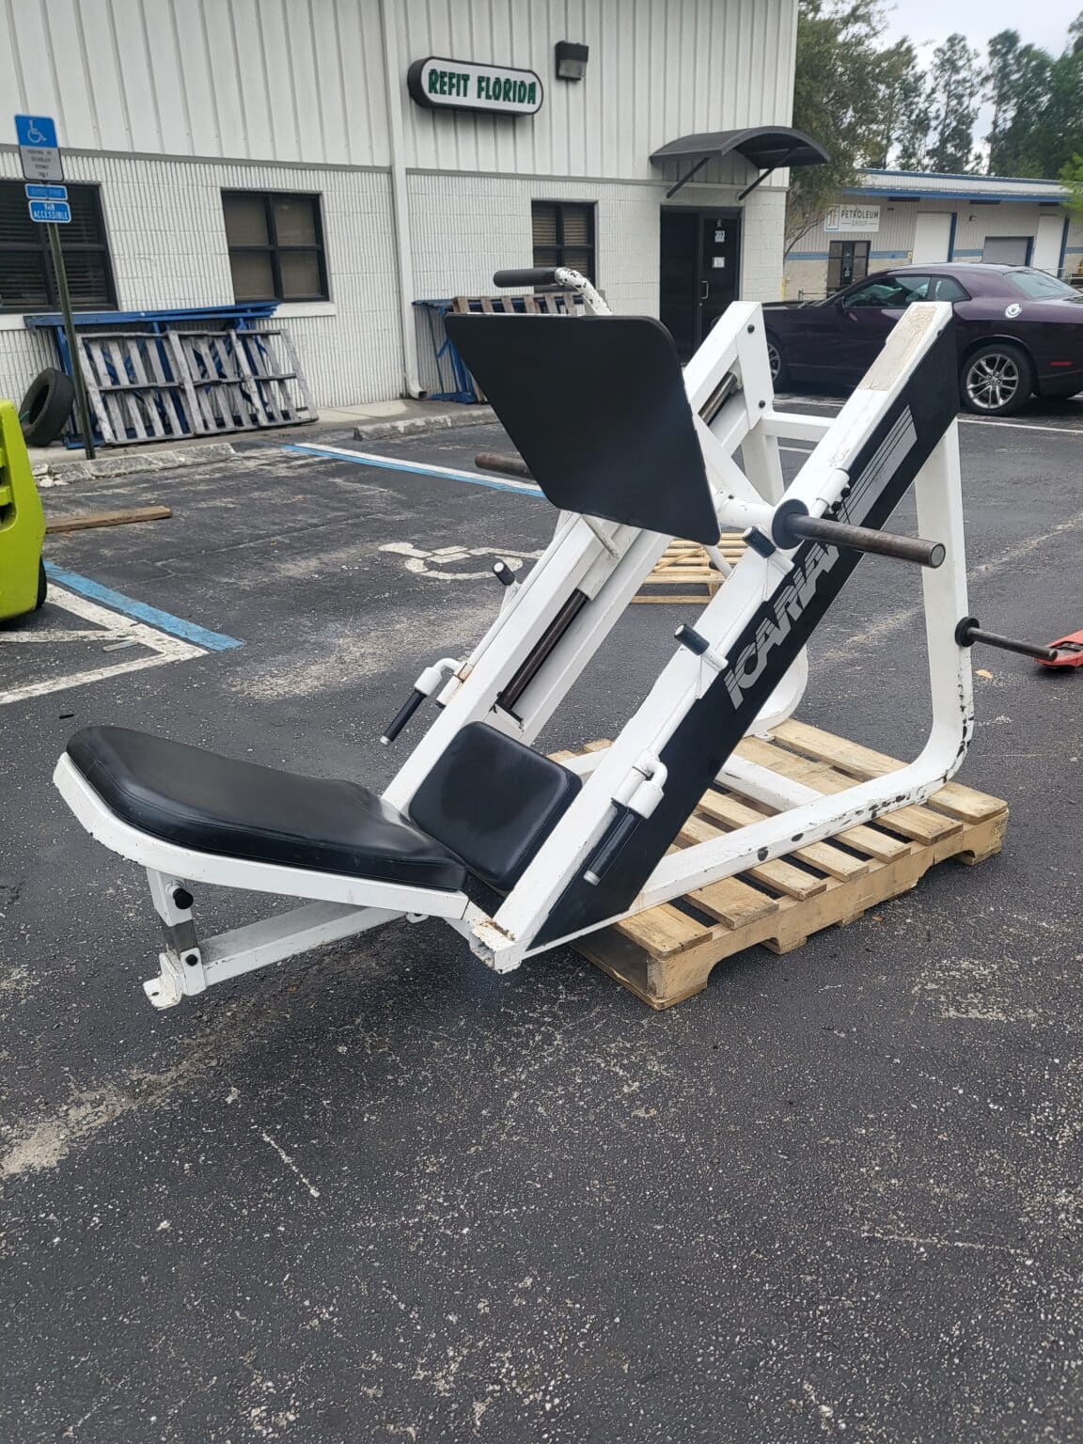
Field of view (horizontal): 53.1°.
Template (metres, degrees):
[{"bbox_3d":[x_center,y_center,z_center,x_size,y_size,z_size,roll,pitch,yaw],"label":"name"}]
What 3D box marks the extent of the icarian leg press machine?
[{"bbox_3d":[0.039,-0.274,2.506,2.273,1.287,0.705,-14,25,-31],"label":"icarian leg press machine"}]

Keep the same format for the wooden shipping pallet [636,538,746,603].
[{"bbox_3d":[0.882,-0.860,5.925,1.016,0.135,1.219,0,21,3],"label":"wooden shipping pallet"}]

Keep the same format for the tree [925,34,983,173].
[{"bbox_3d":[20.638,-27.961,56.378,2.863,13.403,2.863,6,22,17],"label":"tree"}]

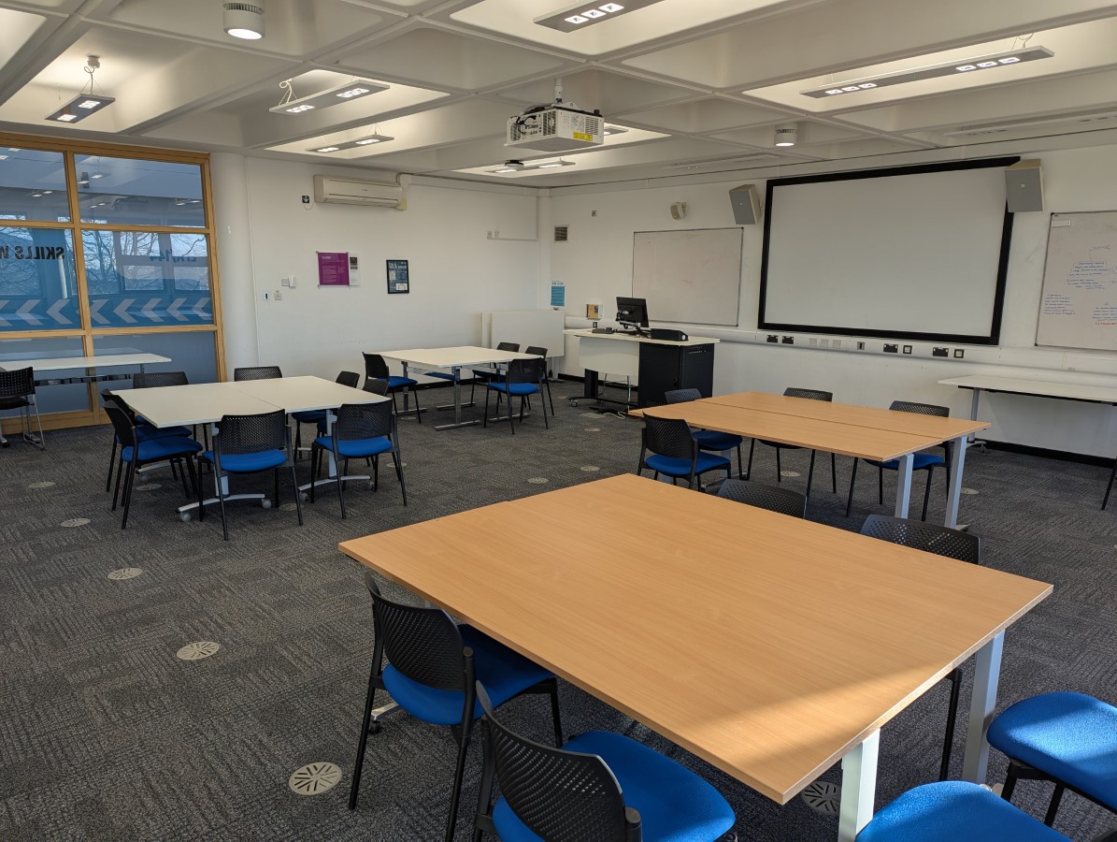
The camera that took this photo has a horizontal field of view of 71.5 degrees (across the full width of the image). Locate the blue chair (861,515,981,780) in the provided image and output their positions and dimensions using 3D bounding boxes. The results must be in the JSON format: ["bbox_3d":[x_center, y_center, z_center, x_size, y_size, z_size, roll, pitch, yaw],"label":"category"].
[{"bbox_3d":[1.181,0.793,2.711,0.530,0.790,0.530,10,14,41],"label":"blue chair"}]

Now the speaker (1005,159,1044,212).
[{"bbox_3d":[4.318,-2.149,7.120,0.220,0.420,0.300,-39,31,-29],"label":"speaker"}]

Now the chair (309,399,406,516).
[{"bbox_3d":[-1.435,0.215,5.556,0.530,0.790,0.560,-9,14,-41],"label":"chair"}]

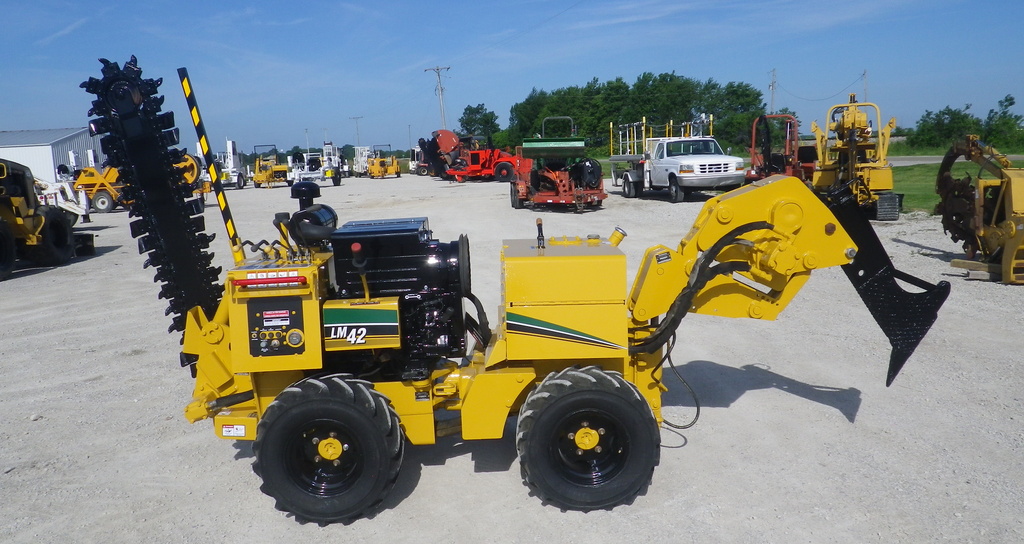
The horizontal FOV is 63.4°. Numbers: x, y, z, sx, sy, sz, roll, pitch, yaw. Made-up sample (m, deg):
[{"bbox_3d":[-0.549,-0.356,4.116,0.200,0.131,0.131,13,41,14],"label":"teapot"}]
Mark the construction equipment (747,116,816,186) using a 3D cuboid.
[{"bbox_3d":[7.436,-3.208,23.421,1.750,2.450,3.200,-2,8,3],"label":"construction equipment"}]

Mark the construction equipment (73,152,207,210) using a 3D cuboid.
[{"bbox_3d":[-14.237,-3.448,31.657,4.700,2.150,2.100,-5,9,-21],"label":"construction equipment"}]

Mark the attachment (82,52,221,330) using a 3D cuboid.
[{"bbox_3d":[-1.766,-0.314,4.189,0.430,1.520,0.230,-16,8,2],"label":"attachment"}]

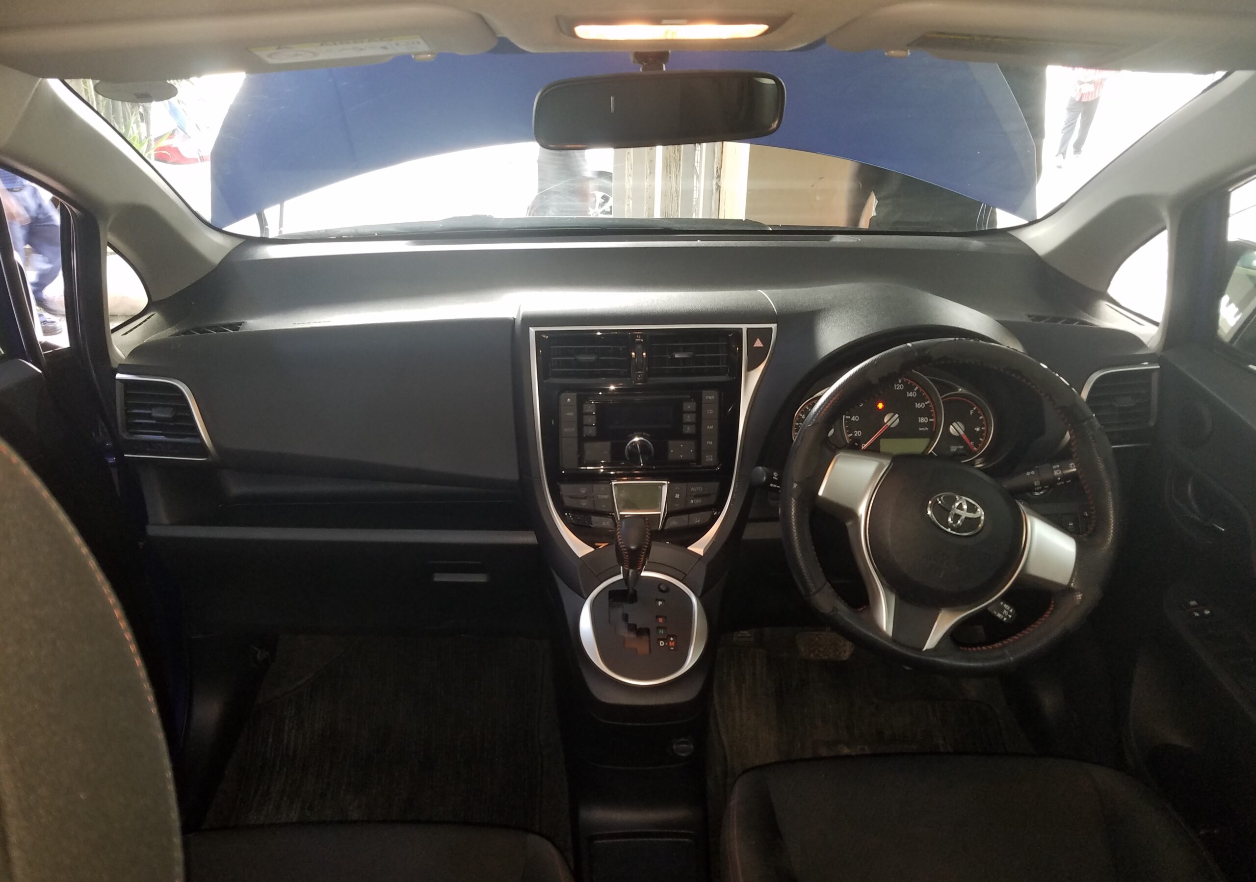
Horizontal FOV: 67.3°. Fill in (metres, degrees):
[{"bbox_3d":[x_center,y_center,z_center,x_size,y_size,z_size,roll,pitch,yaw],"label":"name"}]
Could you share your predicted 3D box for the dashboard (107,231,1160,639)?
[{"bbox_3d":[0.010,-0.011,1.367,1.400,0.520,0.580,0,21,-1],"label":"dashboard"}]

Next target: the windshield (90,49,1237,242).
[{"bbox_3d":[0.008,-0.367,1.209,1.280,0.140,0.720,0,-1,-1],"label":"windshield"}]

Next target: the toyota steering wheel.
[{"bbox_3d":[0.353,0.072,1.060,0.370,0.370,0.120,0,-4,-1],"label":"toyota steering wheel"}]

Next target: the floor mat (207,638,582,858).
[{"bbox_3d":[-0.370,0.502,1.510,0.500,0.050,0.580,0,31,-1],"label":"floor mat"}]

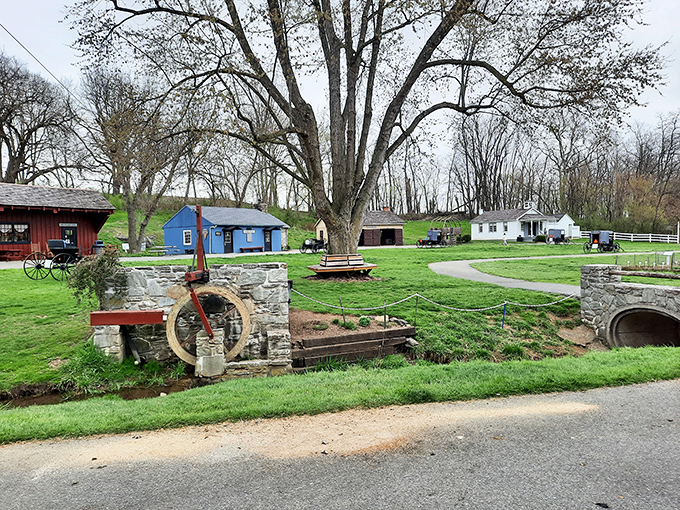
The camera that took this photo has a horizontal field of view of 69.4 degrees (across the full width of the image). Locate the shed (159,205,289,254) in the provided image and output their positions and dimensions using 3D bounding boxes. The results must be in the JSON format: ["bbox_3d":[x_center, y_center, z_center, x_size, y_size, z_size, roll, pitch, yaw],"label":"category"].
[{"bbox_3d":[-11.700,-2.680,51.500,8.100,4.650,10.400,2,3,39],"label":"shed"}]

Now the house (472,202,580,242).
[{"bbox_3d":[29.500,-5.093,78.878,9.800,5.700,12.500,-1,3,-14],"label":"house"}]

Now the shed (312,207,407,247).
[{"bbox_3d":[2.600,-3.591,64.899,9.300,4.700,7.400,-1,3,-24],"label":"shed"}]

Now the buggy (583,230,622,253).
[{"bbox_3d":[25.250,-1.237,47.154,2.900,2.120,1.600,-1,3,-27],"label":"buggy"}]

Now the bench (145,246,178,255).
[{"bbox_3d":[-14.320,-0.253,39.984,1.900,0.750,1.500,1,3,12],"label":"bench"}]

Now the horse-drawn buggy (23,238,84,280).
[{"bbox_3d":[-11.200,0.157,20.215,1.600,1.650,2.600,1,3,23],"label":"horse-drawn buggy"}]

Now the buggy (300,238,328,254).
[{"bbox_3d":[-2.200,-0.822,45.769,1.600,1.450,2.600,2,3,37],"label":"buggy"}]

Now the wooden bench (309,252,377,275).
[{"bbox_3d":[0.100,0.372,19.980,2.950,0.920,2.600,1,3,14],"label":"wooden bench"}]

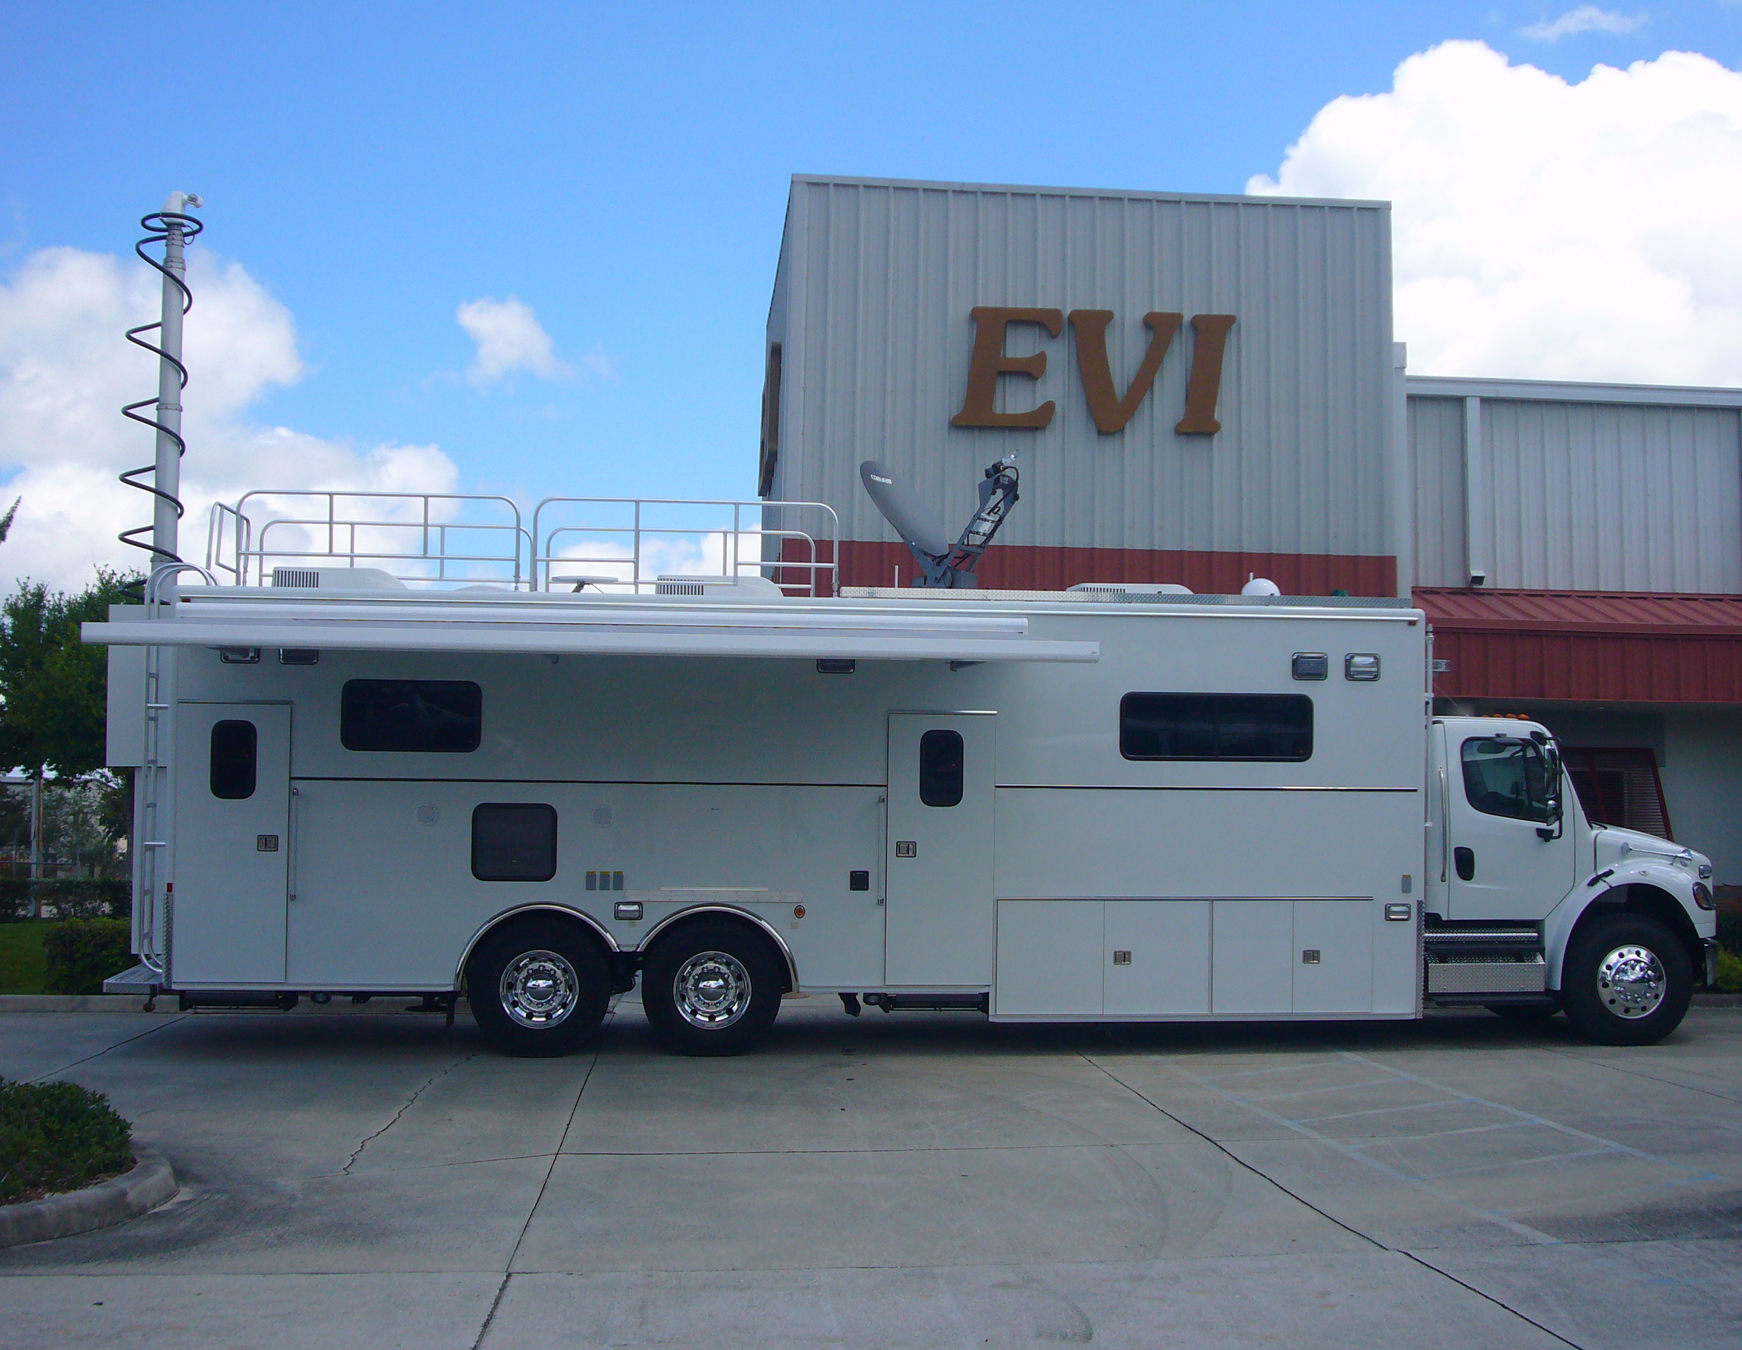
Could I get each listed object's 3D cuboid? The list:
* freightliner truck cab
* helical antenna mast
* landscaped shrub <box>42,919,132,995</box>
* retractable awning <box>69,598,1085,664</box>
[{"bbox_3d":[5.425,1.702,18.342,2.500,2.580,2.450,1,-4,-5],"label":"freightliner truck cab"},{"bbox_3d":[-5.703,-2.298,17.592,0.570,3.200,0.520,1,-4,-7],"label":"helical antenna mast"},{"bbox_3d":[-6.980,2.570,20.200,1.100,0.700,0.900,1,-4,-5],"label":"landscaped shrub"},{"bbox_3d":[-1.830,-0.310,15.341,6.500,0.560,2.740,1,-4,-7],"label":"retractable awning"}]

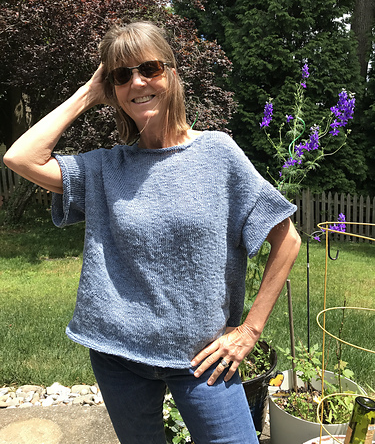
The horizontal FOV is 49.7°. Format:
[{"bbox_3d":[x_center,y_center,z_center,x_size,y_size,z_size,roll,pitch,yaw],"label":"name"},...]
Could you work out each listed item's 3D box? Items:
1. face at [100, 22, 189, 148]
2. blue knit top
[{"bbox_3d":[-0.115,-0.354,1.060,0.195,0.285,0.215,-7,9,13],"label":"face"},{"bbox_3d":[-0.035,0.065,1.120,0.610,0.570,0.330,2,7,16],"label":"blue knit top"}]

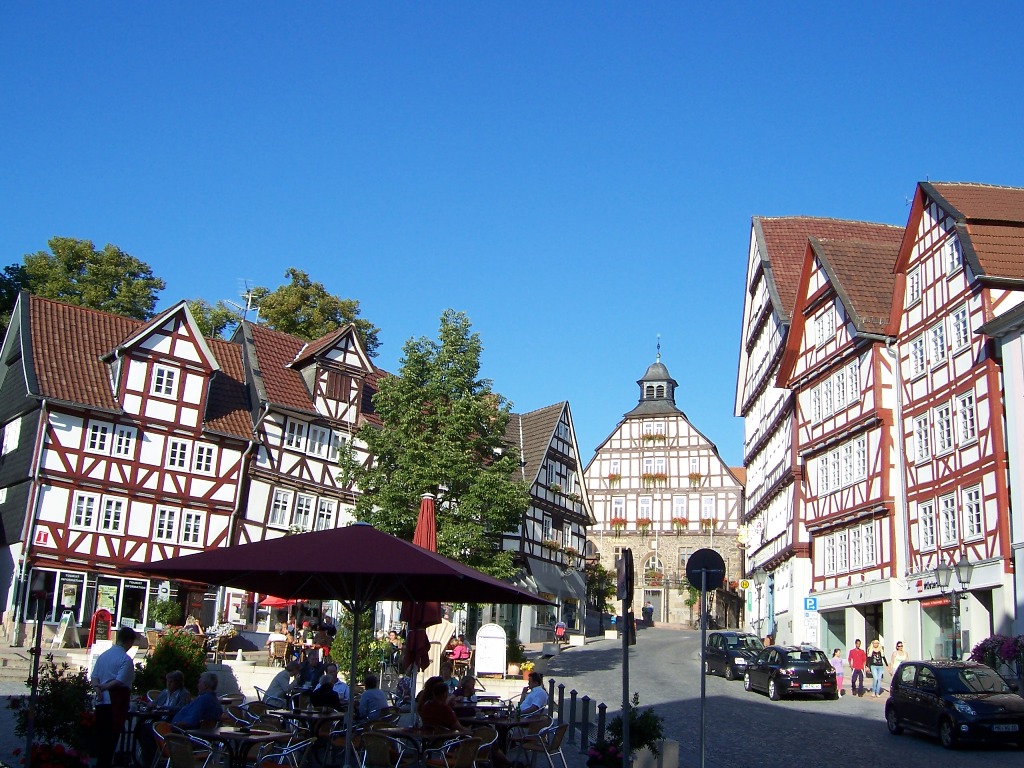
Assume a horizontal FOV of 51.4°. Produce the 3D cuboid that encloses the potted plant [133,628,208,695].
[{"bbox_3d":[-7.722,6.422,24.043,1.750,1.750,1.650,3,-15,0],"label":"potted plant"}]

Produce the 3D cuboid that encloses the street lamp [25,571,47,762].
[{"bbox_3d":[-4.944,3.119,10.994,0.240,2.350,0.240,3,-15,0],"label":"street lamp"}]

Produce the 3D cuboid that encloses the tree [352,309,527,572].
[{"bbox_3d":[-2.340,3.231,32.031,5.600,10.600,5.400,3,-15,0],"label":"tree"}]

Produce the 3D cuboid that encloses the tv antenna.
[{"bbox_3d":[-10.663,-3.250,42.147,1.300,1.790,1.200,1,-15,10],"label":"tv antenna"}]

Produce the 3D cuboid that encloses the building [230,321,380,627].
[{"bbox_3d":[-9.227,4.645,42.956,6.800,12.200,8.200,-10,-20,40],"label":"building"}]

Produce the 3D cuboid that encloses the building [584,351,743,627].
[{"bbox_3d":[13.968,8.876,85.084,12.900,21.470,14.000,-4,-17,26],"label":"building"}]

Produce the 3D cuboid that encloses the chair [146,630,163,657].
[{"bbox_3d":[-11.504,8.411,34.324,0.570,0.900,0.550,12,-17,-29],"label":"chair"}]

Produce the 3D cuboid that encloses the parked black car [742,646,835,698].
[{"bbox_3d":[7.980,8.270,30.900,1.770,1.470,4.250,2,-12,-3],"label":"parked black car"}]

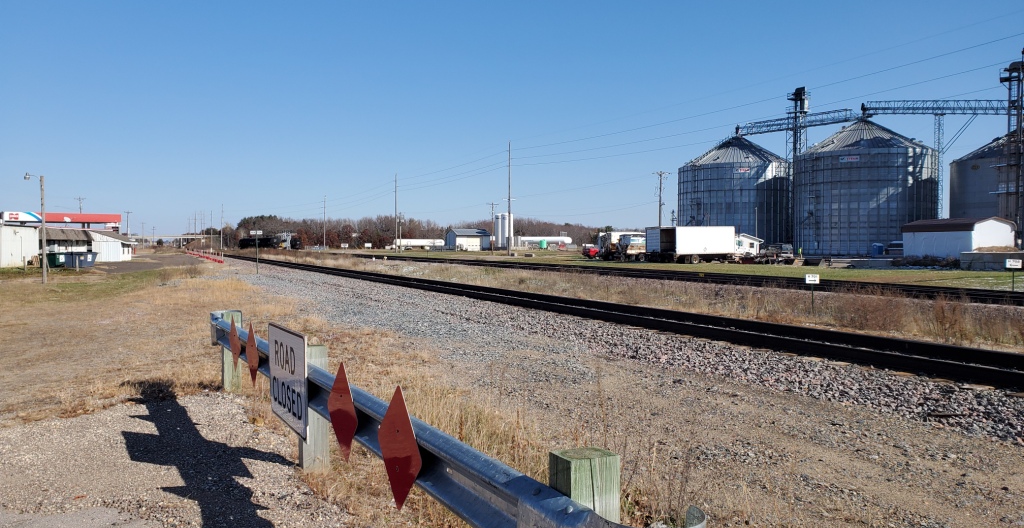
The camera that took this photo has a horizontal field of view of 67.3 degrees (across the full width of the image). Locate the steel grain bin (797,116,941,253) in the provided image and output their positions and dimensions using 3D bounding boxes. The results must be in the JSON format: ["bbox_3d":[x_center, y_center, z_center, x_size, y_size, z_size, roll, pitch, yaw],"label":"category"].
[{"bbox_3d":[61.832,-13.583,134.847,23.000,23.800,23.000,0,1,0],"label":"steel grain bin"}]

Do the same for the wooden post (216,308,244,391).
[{"bbox_3d":[-3.119,0.974,8.524,0.195,0.895,0.145,-1,1,-30],"label":"wooden post"}]

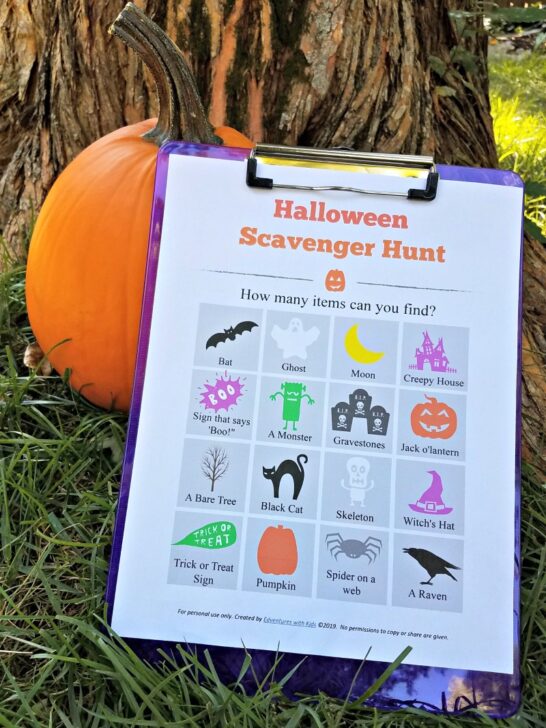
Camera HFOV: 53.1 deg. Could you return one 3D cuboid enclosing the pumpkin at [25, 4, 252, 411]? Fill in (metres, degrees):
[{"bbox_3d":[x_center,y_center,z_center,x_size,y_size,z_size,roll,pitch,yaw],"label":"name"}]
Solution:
[{"bbox_3d":[-0.072,-0.102,0.446,0.246,0.316,0.246,4,33,0],"label":"pumpkin"}]

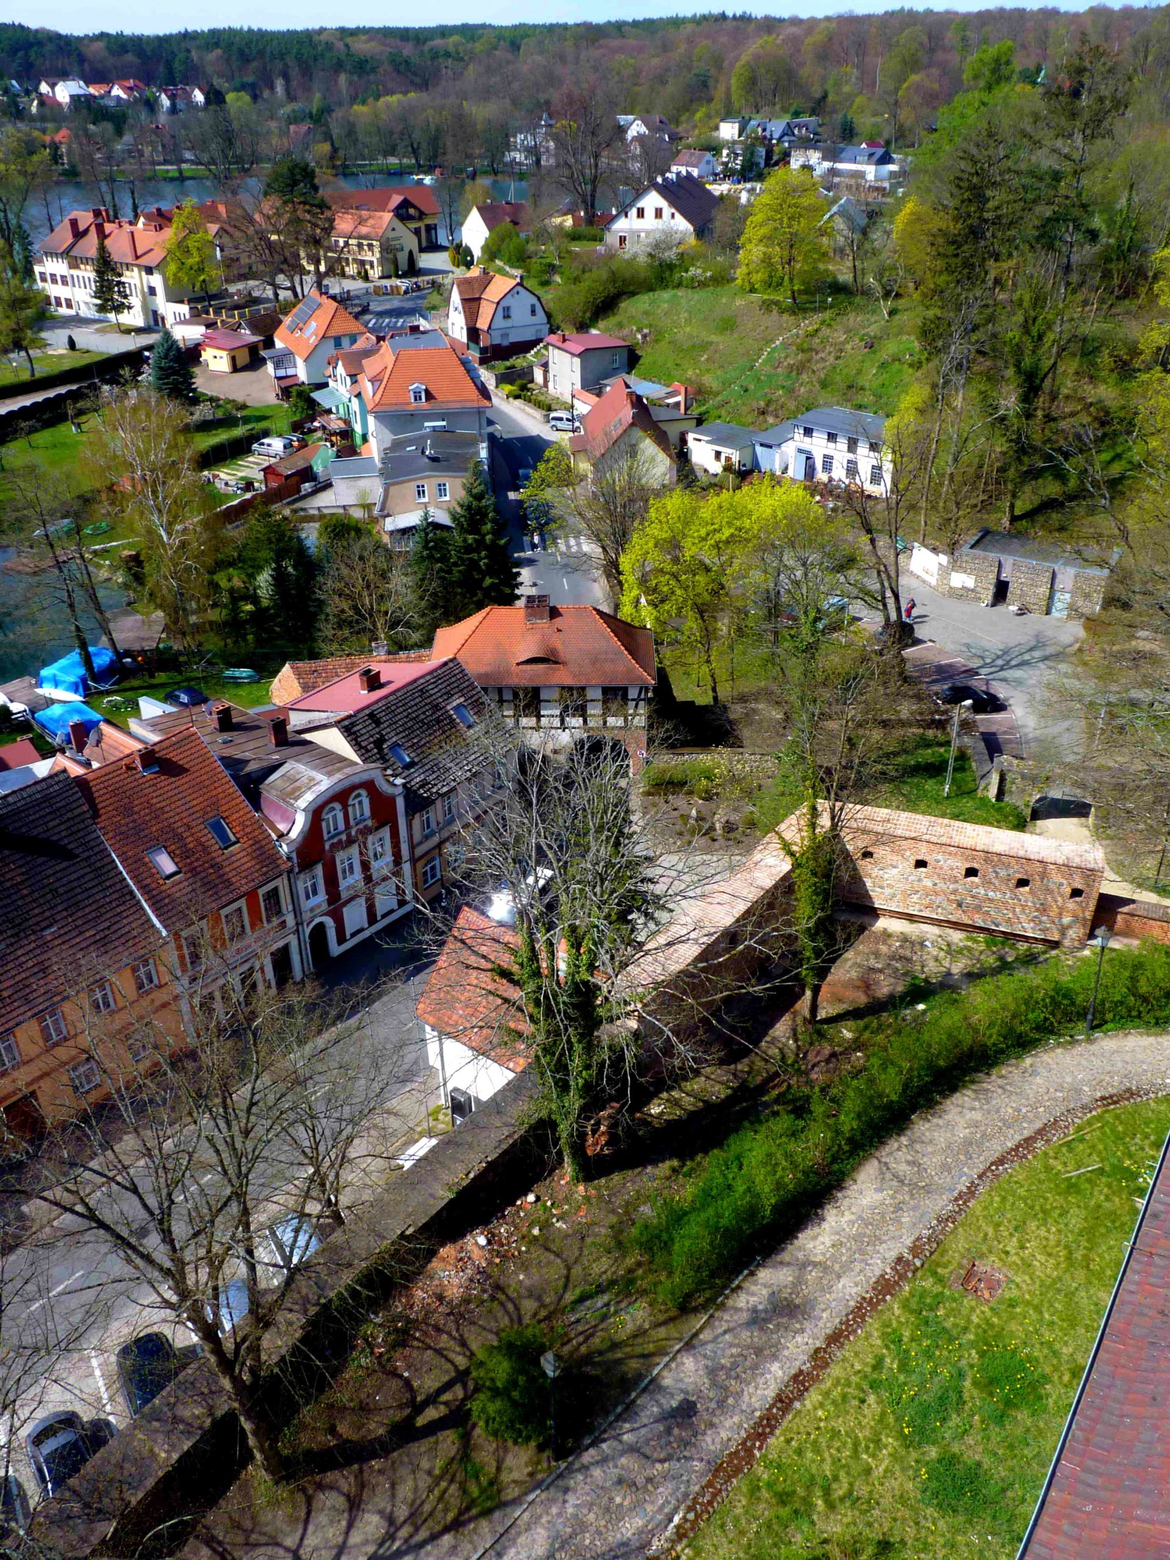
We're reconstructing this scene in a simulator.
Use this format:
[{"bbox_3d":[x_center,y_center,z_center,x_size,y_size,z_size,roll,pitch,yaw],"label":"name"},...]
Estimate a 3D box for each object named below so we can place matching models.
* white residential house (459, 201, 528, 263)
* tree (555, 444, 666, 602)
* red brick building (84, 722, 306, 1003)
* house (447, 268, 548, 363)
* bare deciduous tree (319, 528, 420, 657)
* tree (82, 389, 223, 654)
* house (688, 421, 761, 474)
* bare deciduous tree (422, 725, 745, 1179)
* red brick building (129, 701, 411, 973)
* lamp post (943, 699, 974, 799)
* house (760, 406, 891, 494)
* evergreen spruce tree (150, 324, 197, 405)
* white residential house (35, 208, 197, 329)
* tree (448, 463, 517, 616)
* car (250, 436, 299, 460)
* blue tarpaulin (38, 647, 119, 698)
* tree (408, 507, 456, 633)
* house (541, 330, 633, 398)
[{"bbox_3d":[-15.700,-99.160,219.990,9.700,9.400,8.500,-21,37,-30],"label":"white residential house"},{"bbox_3d":[1.881,-18.381,88.552,8.000,11.500,7.800,0,32,0],"label":"tree"},{"bbox_3d":[-19.450,3.490,55.640,11.600,11.100,6.300,25,39,35],"label":"red brick building"},{"bbox_3d":[-12.436,-64.134,167.478,11.200,10.200,11.200,-19,36,-28],"label":"house"},{"bbox_3d":[-14.785,-12.425,85.377,7.500,9.800,7.500,0,31,0],"label":"bare deciduous tree"},{"bbox_3d":[-30.049,-17.983,87.895,9.800,18.700,9.500,0,31,0],"label":"tree"},{"bbox_3d":[13.700,-31.948,117.903,5.800,3.100,4.700,25,39,35],"label":"house"},{"bbox_3d":[-0.110,6.503,39.067,9.800,17.000,9.500,0,31,0],"label":"bare deciduous tree"},{"bbox_3d":[-15.716,1.411,60.386,13.200,9.500,6.800,25,40,34],"label":"red brick building"},{"bbox_3d":[21.150,-1.710,68.820,0.900,6.100,0.300,-8,32,-13],"label":"lamp post"},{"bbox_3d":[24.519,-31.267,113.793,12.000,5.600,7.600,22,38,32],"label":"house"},{"bbox_3d":[-48.474,-48.076,140.760,5.000,8.200,5.000,0,32,0],"label":"evergreen spruce tree"},{"bbox_3d":[-74.915,-84.207,201.009,32.000,13.800,13.000,21,37,30],"label":"white residential house"},{"bbox_3d":[-7.270,-16.140,86.530,5.400,13.000,5.400,0,31,0],"label":"tree"},{"bbox_3d":[-32.320,-34.710,126.450,4.300,1.960,1.830,14,34,22],"label":"car"},{"bbox_3d":[-37.030,-8.040,89.640,3.100,1.700,4.700,12,33,20],"label":"blue tarpaulin"},{"bbox_3d":[-10.880,-14.050,86.190,4.000,10.800,4.000,0,31,0],"label":"tree"},{"bbox_3d":[0.362,-45.567,134.490,6.800,6.110,7.160,-18,36,-27],"label":"house"}]

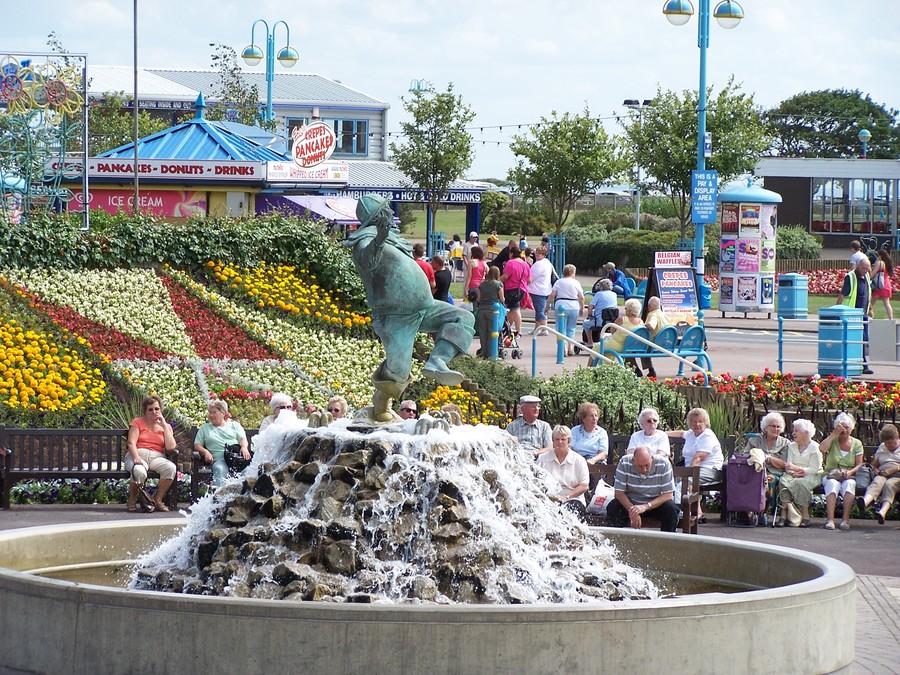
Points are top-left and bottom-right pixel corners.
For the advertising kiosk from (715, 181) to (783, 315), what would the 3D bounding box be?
[{"bbox_3d":[6.599,-1.939,79.932,1.420,3.050,1.420,2,3,6],"label":"advertising kiosk"}]

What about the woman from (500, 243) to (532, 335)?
[{"bbox_3d":[1.200,-0.824,66.200,0.560,1.650,0.420,0,2,-6],"label":"woman"}]

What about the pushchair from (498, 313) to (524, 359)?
[{"bbox_3d":[0.976,-0.133,60.300,0.470,1.000,0.750,2,3,30],"label":"pushchair"}]

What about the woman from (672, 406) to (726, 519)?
[{"bbox_3d":[2.650,1.367,38.700,0.560,1.200,0.680,2,3,37],"label":"woman"}]

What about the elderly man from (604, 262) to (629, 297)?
[{"bbox_3d":[3.609,-1.057,78.327,0.740,1.170,0.520,-1,3,-35],"label":"elderly man"}]

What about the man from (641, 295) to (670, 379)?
[{"bbox_3d":[3.021,-0.044,54.449,0.520,1.230,0.720,-1,3,-38],"label":"man"}]

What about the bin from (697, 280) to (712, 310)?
[{"bbox_3d":[4.705,-0.754,66.500,0.260,0.500,0.240,-1,3,-30],"label":"bin"}]

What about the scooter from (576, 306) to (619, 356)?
[{"bbox_3d":[2.499,-0.157,60.000,0.600,0.950,1.150,-1,3,-38],"label":"scooter"}]

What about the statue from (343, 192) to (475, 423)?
[{"bbox_3d":[-0.307,-0.216,27.400,0.900,1.710,1.100,1,2,15],"label":"statue"}]

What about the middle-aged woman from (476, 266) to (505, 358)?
[{"bbox_3d":[0.686,-0.419,60.500,0.480,1.540,0.360,1,2,9],"label":"middle-aged woman"}]

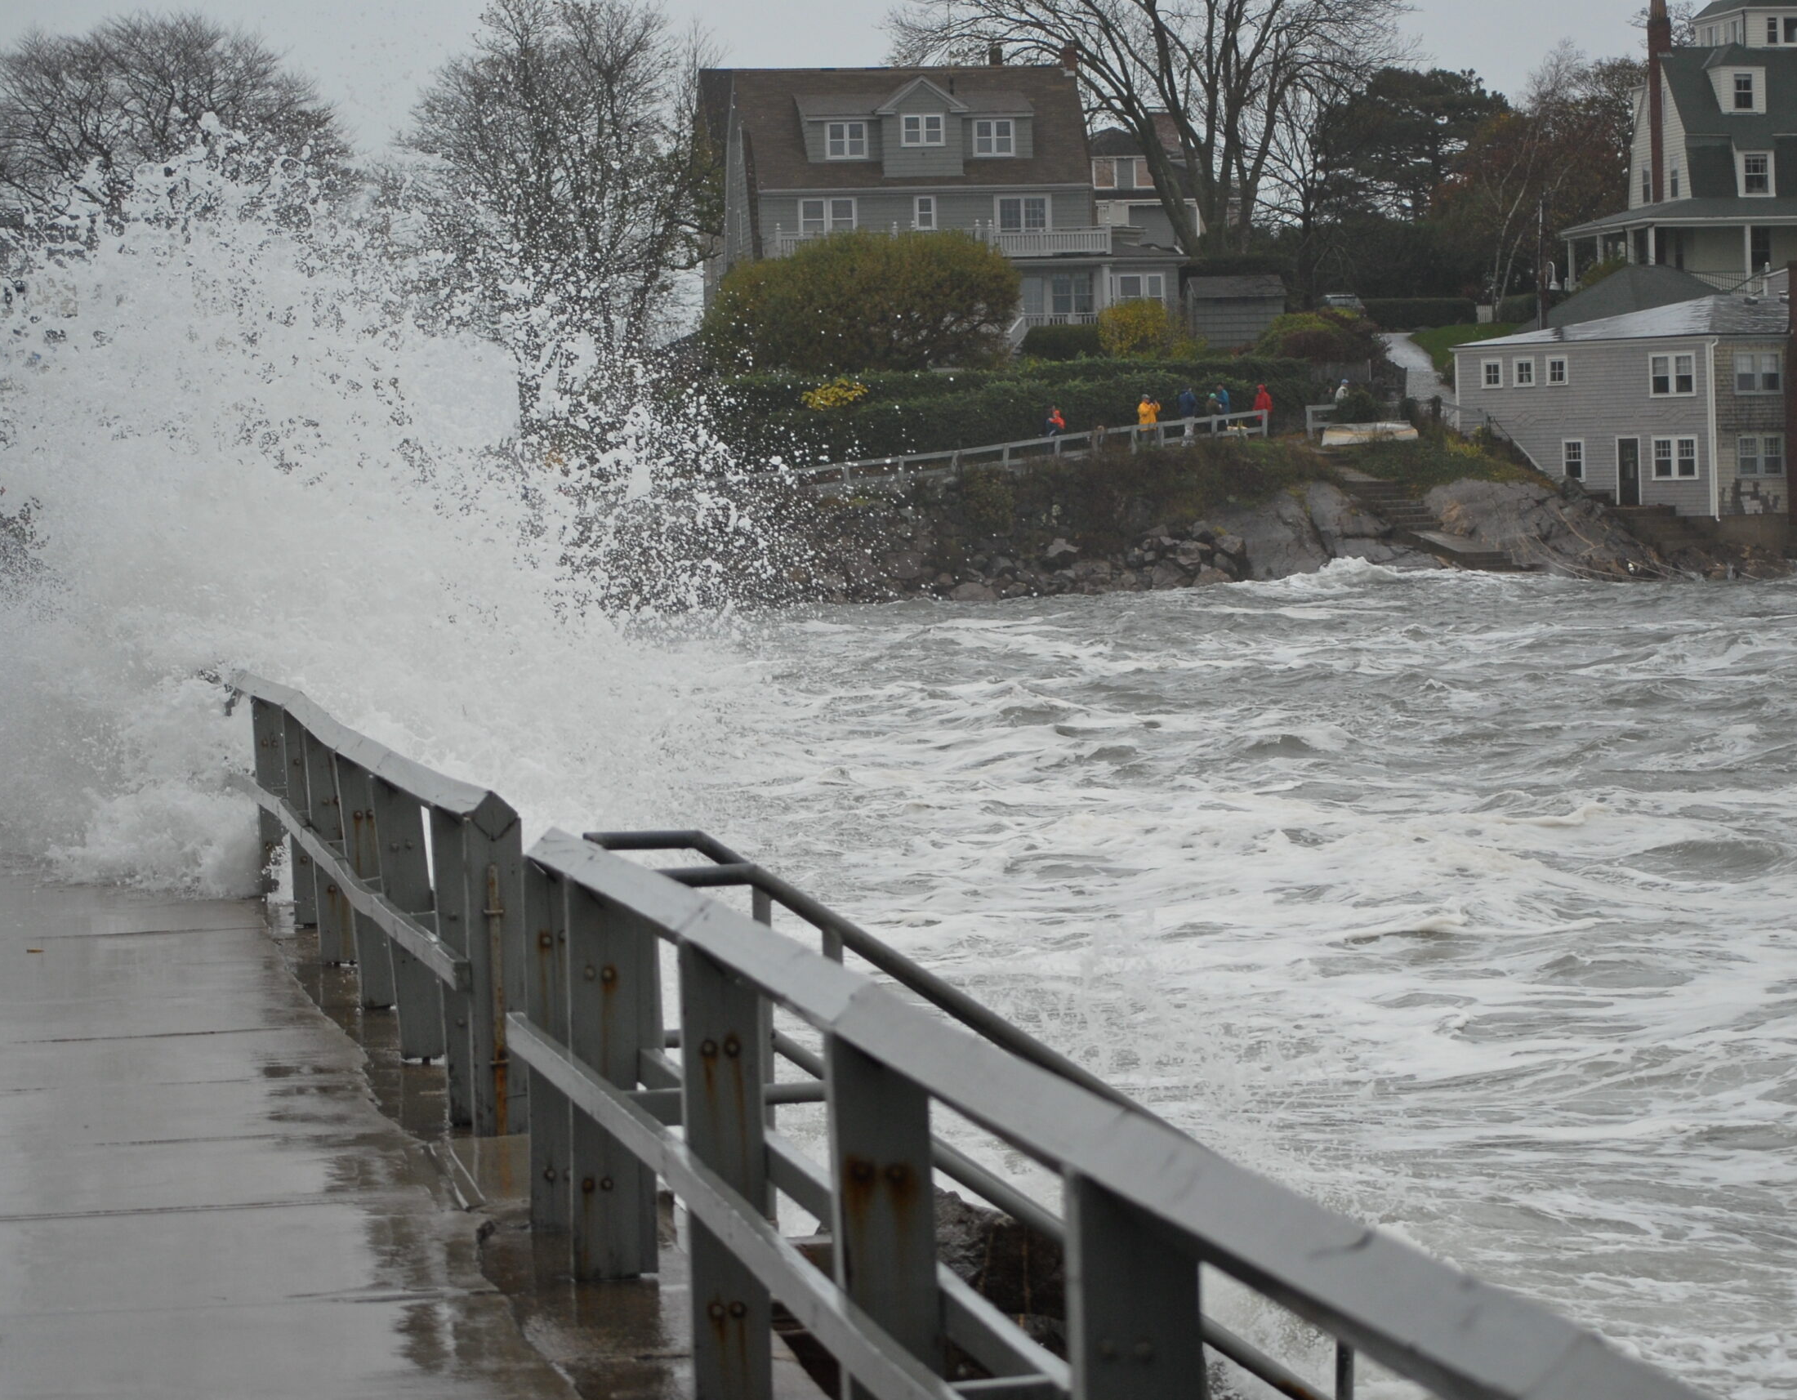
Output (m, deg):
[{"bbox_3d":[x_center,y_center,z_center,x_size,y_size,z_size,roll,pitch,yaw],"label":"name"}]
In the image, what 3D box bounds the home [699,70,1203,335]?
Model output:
[{"bbox_3d":[1.500,-18.350,176.000,15.500,10.400,12.000,-3,3,-15],"label":"home"}]

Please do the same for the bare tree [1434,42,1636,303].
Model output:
[{"bbox_3d":[27.223,-22.147,204.000,8.400,11.800,7.500,-2,3,0],"label":"bare tree"}]

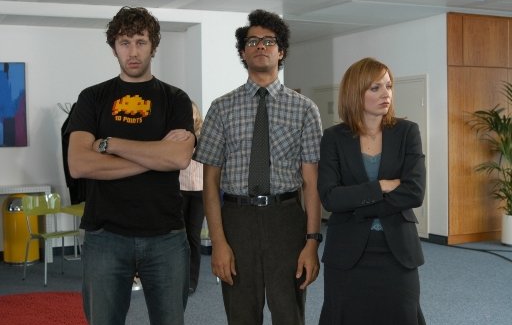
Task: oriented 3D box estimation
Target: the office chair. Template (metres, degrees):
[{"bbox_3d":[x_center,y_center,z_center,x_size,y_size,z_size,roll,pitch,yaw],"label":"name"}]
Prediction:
[{"bbox_3d":[-1.965,0.731,7.135,0.480,0.800,0.520,-4,4,-42],"label":"office chair"}]

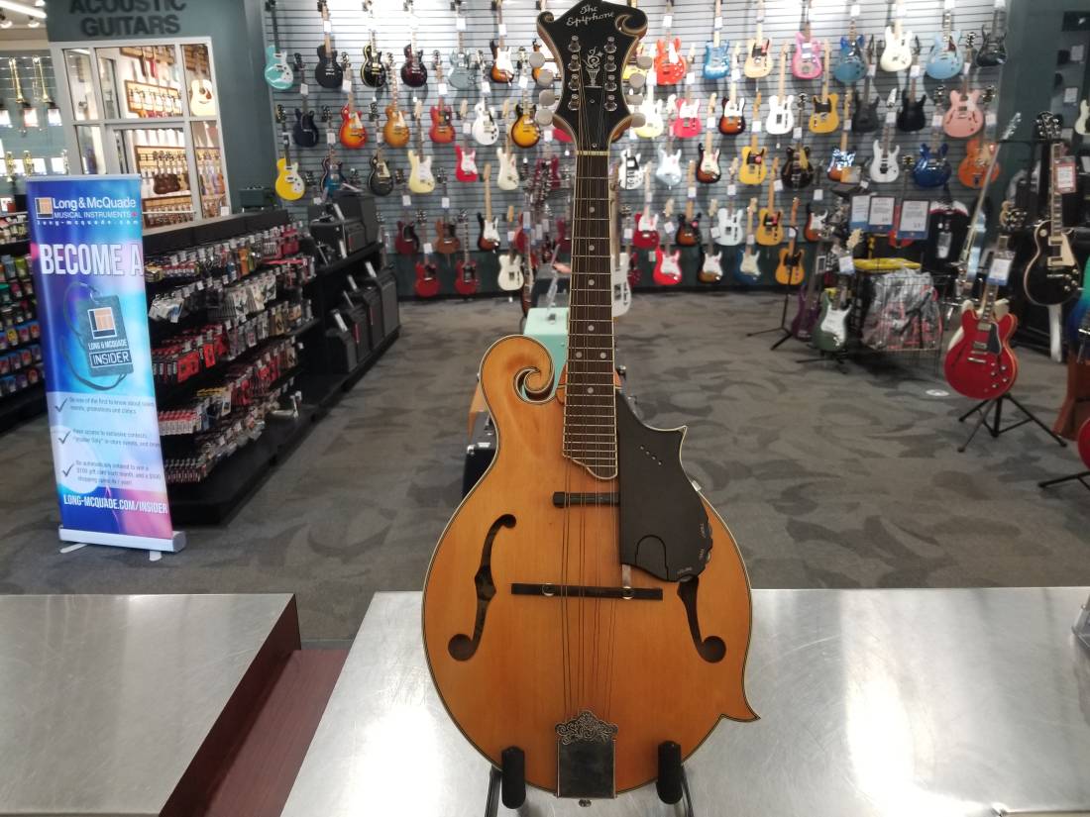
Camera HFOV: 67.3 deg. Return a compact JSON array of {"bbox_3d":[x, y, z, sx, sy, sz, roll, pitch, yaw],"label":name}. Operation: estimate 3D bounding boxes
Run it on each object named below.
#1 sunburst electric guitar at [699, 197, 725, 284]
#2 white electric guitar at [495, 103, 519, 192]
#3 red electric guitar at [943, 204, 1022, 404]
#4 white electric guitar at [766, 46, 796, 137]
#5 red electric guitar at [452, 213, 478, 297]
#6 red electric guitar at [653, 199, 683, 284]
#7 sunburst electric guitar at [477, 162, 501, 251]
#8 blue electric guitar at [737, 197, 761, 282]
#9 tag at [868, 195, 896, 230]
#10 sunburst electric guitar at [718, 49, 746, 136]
[{"bbox_3d":[1.975,-1.960,9.644,0.310,0.975,0.070,0,16,4],"label":"sunburst electric guitar"},{"bbox_3d":[-0.411,-2.983,9.298,0.320,0.985,0.070,-14,20,-38],"label":"white electric guitar"},{"bbox_3d":[2.400,-0.572,4.377,0.085,1.050,0.410,-2,14,-29],"label":"red electric guitar"},{"bbox_3d":[2.620,-3.562,9.115,0.325,0.985,0.070,11,20,39],"label":"white electric guitar"},{"bbox_3d":[-0.926,-1.837,9.689,0.325,0.988,0.070,-2,16,-3],"label":"red electric guitar"},{"bbox_3d":[1.442,-1.956,9.611,0.325,0.985,0.070,0,15,5],"label":"red electric guitar"},{"bbox_3d":[-0.636,-2.348,9.560,0.310,0.979,0.070,-2,16,-2],"label":"sunburst electric guitar"},{"bbox_3d":[2.418,-1.973,9.609,0.310,0.976,0.070,0,16,5],"label":"blue electric guitar"},{"bbox_3d":[2.574,-1.485,6.245,0.200,0.278,0.020,1,16,8],"label":"tag"},{"bbox_3d":[2.098,-3.566,9.146,0.325,0.985,0.070,10,19,36],"label":"sunburst electric guitar"}]

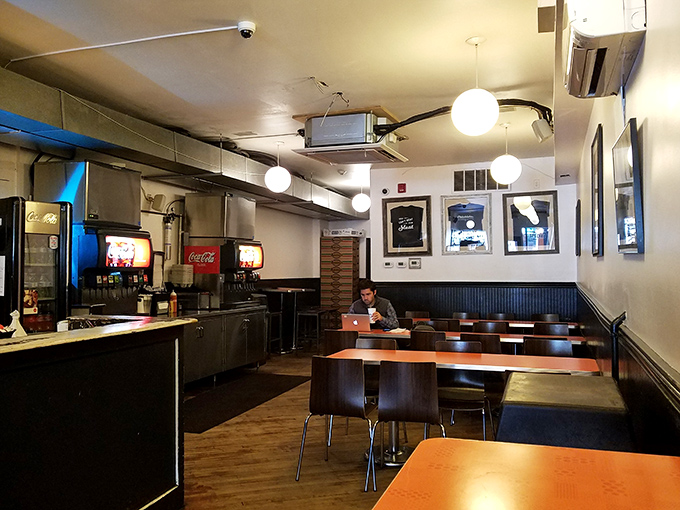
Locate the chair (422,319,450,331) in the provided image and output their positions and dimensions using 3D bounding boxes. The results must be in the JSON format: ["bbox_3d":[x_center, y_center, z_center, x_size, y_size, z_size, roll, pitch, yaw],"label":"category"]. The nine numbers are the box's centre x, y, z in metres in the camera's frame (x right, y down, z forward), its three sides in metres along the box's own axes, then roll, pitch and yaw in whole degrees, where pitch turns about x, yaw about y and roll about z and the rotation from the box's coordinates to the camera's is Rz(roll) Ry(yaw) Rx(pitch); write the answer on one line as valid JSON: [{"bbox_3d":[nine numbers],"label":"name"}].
[{"bbox_3d":[0.965,1.147,5.484,0.510,0.820,0.500,-1,-2,23],"label":"chair"}]

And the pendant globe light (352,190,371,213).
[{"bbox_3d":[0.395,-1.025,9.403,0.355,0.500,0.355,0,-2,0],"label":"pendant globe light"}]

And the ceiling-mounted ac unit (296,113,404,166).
[{"bbox_3d":[0.147,-1.284,5.757,0.960,0.340,0.890,-1,-3,23],"label":"ceiling-mounted ac unit"}]

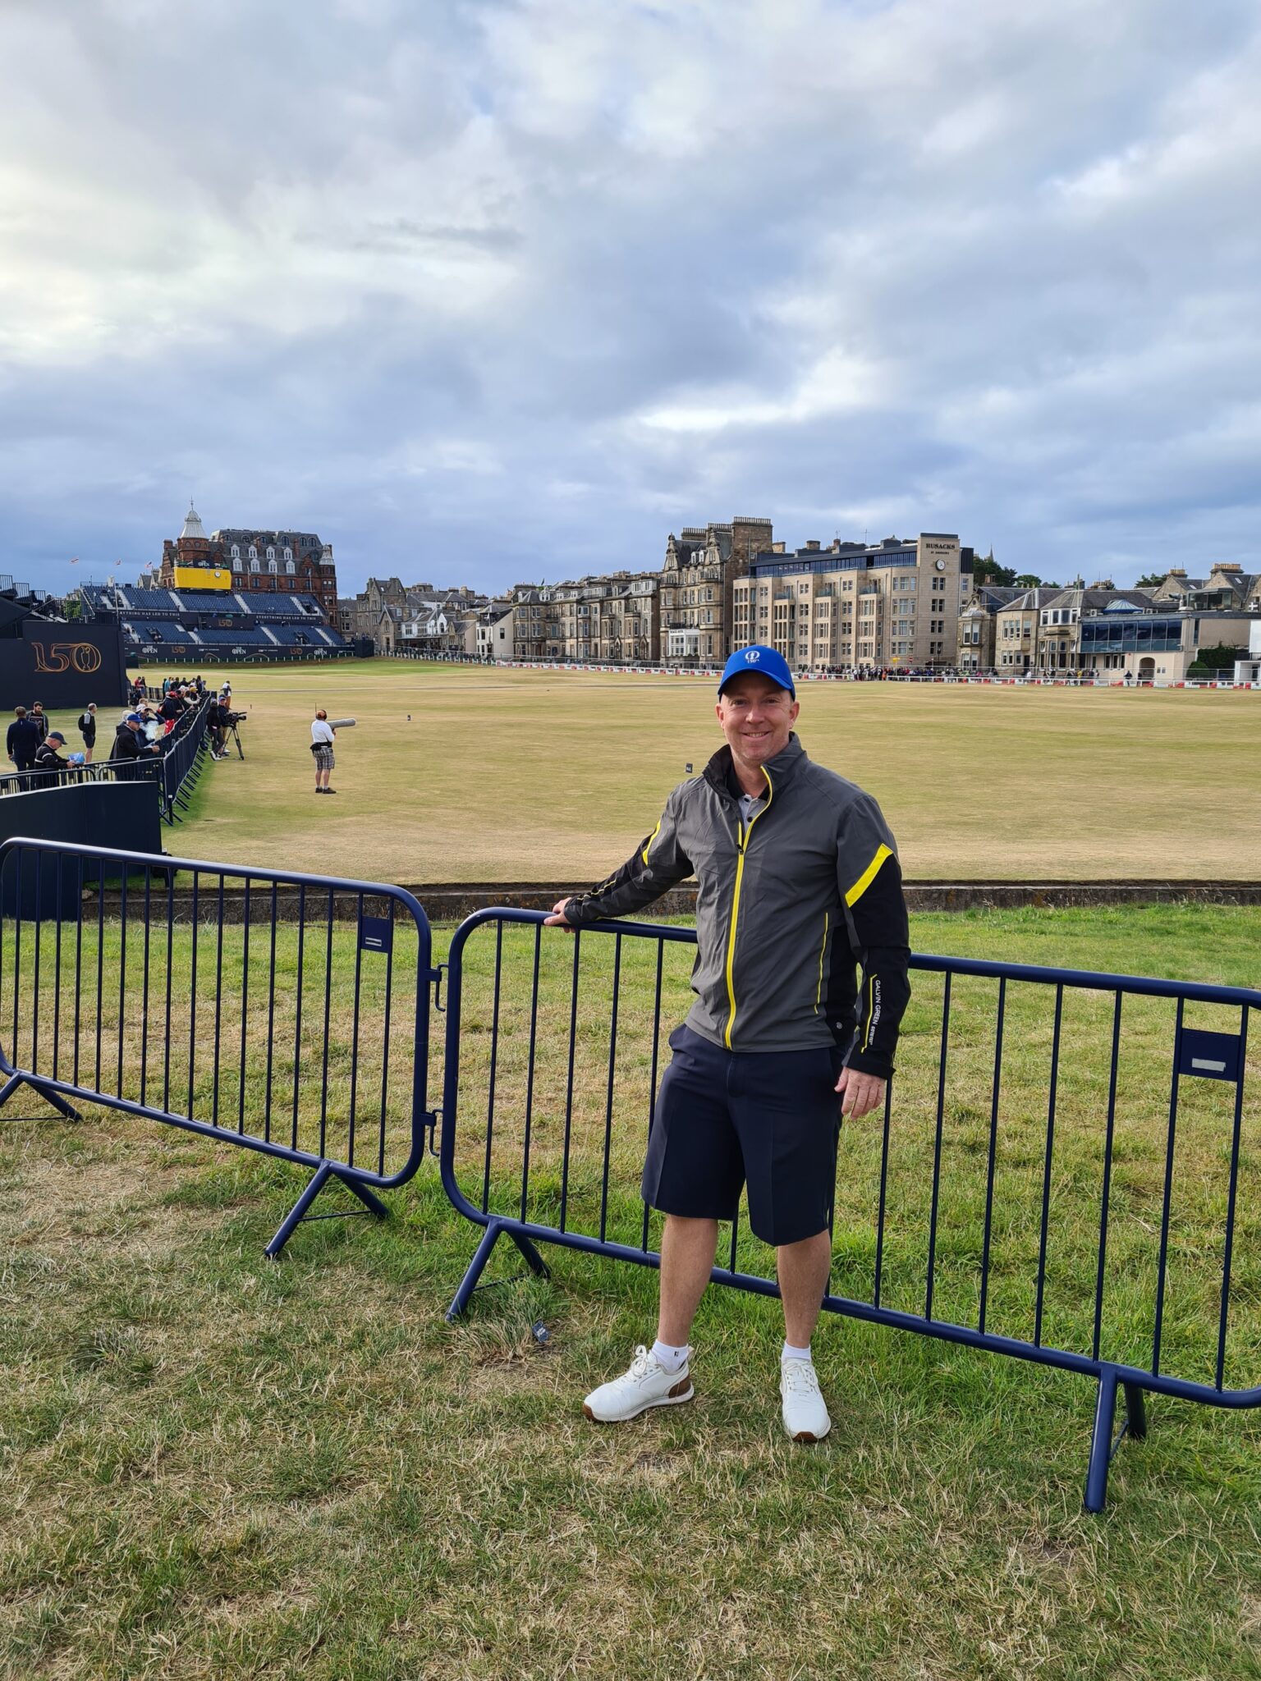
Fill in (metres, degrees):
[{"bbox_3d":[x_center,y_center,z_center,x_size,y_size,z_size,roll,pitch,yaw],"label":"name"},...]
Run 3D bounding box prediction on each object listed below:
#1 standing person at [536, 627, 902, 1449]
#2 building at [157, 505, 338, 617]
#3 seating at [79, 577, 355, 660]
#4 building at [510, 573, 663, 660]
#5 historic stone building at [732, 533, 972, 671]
[{"bbox_3d":[0.204,0.451,2.927,0.860,1.790,0.500,2,9,18],"label":"standing person"},{"bbox_3d":[-92.002,-62.322,302.028,38.000,33.500,19.000,-7,11,-39],"label":"building"},{"bbox_3d":[-84.361,-44.825,260.144,49.000,15.600,16.000,-7,11,-39],"label":"seating"},{"bbox_3d":[-5.550,-43.742,252.310,12.500,16.100,52.000,-6,10,-34],"label":"building"},{"bbox_3d":[33.714,-35.852,195.398,12.500,19.300,41.500,-6,10,-34],"label":"historic stone building"}]

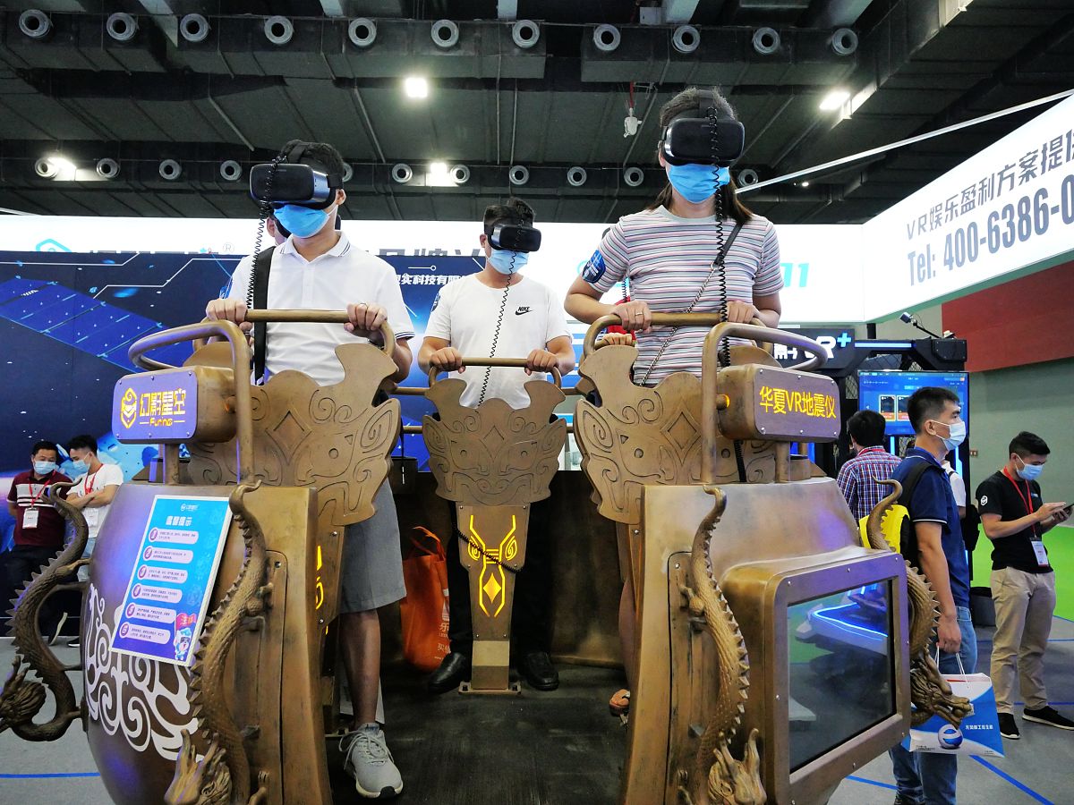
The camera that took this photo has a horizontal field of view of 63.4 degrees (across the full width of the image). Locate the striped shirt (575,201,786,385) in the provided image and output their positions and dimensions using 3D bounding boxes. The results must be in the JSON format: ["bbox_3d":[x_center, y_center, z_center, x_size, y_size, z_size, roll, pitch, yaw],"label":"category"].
[{"bbox_3d":[0.329,-0.236,2.000,0.450,0.430,0.260,0,-3,2],"label":"striped shirt"}]

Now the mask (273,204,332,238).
[{"bbox_3d":[-0.595,-0.461,2.200,0.142,0.100,0.100,0,-3,7],"label":"mask"}]

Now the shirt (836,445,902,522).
[{"bbox_3d":[1.750,0.563,4.500,0.460,0.700,0.280,0,-3,-9],"label":"shirt"}]

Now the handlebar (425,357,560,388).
[{"bbox_3d":[-0.134,-0.092,2.740,0.430,0.095,0.070,0,-3,-3],"label":"handlebar"}]

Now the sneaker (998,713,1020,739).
[{"bbox_3d":[2.513,1.730,4.720,0.105,0.105,0.285,0,-3,5],"label":"sneaker"}]

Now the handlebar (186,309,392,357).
[{"bbox_3d":[-0.512,-0.146,1.830,0.430,0.095,0.070,0,-3,-3],"label":"handlebar"}]

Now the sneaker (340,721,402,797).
[{"bbox_3d":[-0.422,0.915,2.269,0.112,0.120,0.290,1,-3,-19],"label":"sneaker"}]

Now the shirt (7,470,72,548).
[{"bbox_3d":[-3.863,0.824,6.750,0.440,0.610,0.250,0,-3,-6],"label":"shirt"}]

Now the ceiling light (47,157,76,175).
[{"bbox_3d":[-12.047,-5.995,22.000,0.480,0.330,0.480,0,-3,-3],"label":"ceiling light"}]

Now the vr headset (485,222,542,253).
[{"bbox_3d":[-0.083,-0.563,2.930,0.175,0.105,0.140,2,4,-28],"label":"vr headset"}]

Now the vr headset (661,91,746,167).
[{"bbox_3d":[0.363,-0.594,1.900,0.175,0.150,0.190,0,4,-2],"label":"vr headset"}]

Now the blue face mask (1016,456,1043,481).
[{"bbox_3d":[2.675,0.367,4.720,0.140,0.110,0.095,1,17,-28],"label":"blue face mask"}]

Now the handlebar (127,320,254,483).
[{"bbox_3d":[-0.770,0.014,1.859,0.210,0.280,0.960,2,-3,-25],"label":"handlebar"}]

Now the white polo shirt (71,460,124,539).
[{"bbox_3d":[-3.552,0.790,7.000,0.460,0.620,0.270,-1,-3,24],"label":"white polo shirt"}]

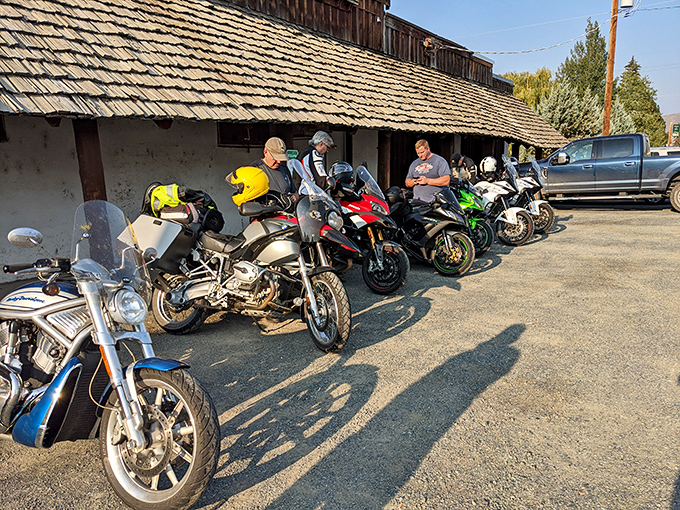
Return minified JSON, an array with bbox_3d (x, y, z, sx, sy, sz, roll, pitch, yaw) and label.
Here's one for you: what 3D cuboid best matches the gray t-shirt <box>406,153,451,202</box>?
[{"bbox_3d":[1.193,-1.038,7.150,0.580,0.700,0.360,5,12,28],"label":"gray t-shirt"}]

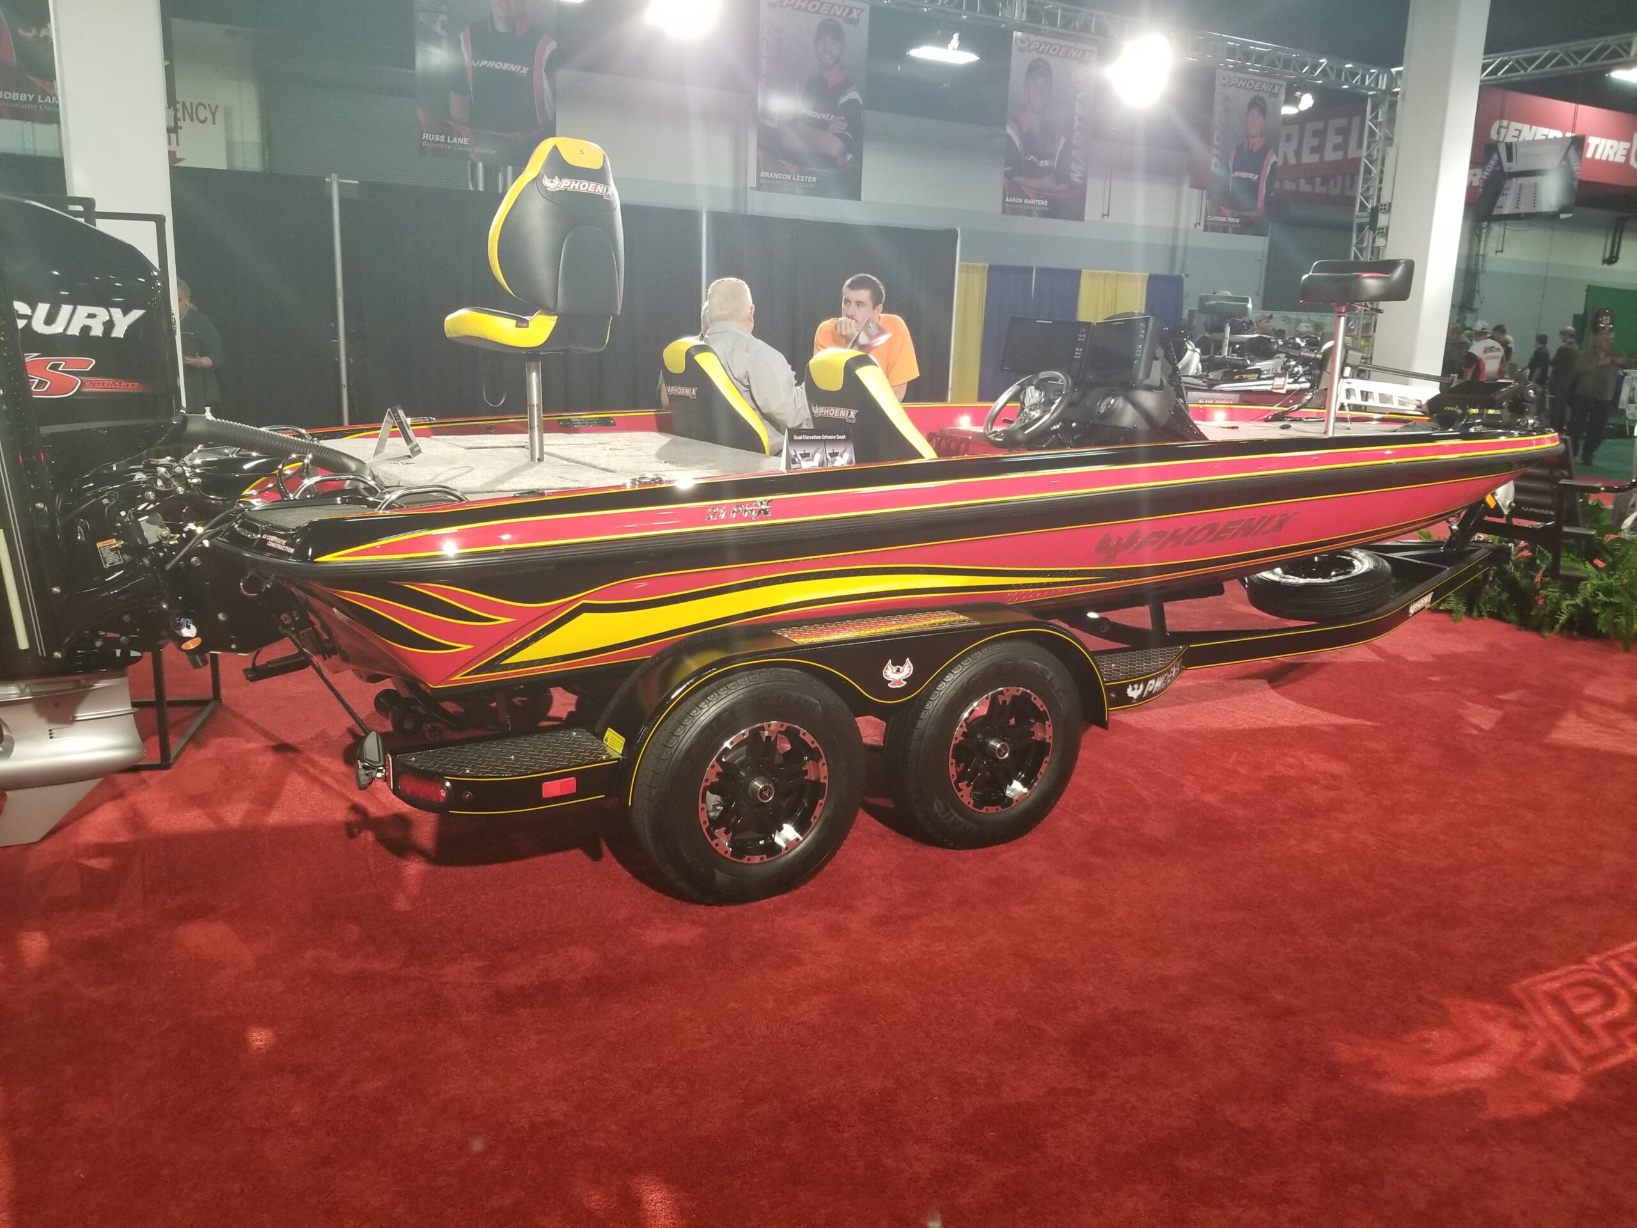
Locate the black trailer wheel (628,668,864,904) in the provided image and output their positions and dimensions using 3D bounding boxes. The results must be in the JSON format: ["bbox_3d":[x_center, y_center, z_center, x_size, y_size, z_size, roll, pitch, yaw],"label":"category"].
[{"bbox_3d":[-0.196,0.486,3.545,0.690,0.690,0.210,-6,14,-30],"label":"black trailer wheel"}]

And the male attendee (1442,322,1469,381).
[{"bbox_3d":[9.554,-3.515,18.697,0.500,1.770,0.330,10,16,35],"label":"male attendee"}]

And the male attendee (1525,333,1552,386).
[{"bbox_3d":[12.605,-4.048,21.691,0.350,1.720,0.500,11,16,36],"label":"male attendee"}]

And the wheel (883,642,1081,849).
[{"bbox_3d":[0.536,0.413,3.967,0.690,0.690,0.210,-6,14,-30],"label":"wheel"}]

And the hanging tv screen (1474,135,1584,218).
[{"bbox_3d":[6.946,-4.250,12.000,0.100,0.750,1.000,-7,15,-34],"label":"hanging tv screen"}]

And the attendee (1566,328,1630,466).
[{"bbox_3d":[10.047,-2.820,15.900,0.560,1.760,0.450,-7,15,-35],"label":"attendee"}]

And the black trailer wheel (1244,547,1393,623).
[{"bbox_3d":[2.554,-0.147,6.280,0.685,0.230,0.685,1,13,0],"label":"black trailer wheel"}]

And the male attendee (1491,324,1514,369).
[{"bbox_3d":[10.635,-3.666,19.395,0.330,1.760,0.500,5,13,15],"label":"male attendee"}]

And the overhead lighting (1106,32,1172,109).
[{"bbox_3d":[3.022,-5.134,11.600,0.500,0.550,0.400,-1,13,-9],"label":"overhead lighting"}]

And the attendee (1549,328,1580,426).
[{"bbox_3d":[11.391,-3.537,18.997,0.350,1.770,0.500,9,15,30],"label":"attendee"}]

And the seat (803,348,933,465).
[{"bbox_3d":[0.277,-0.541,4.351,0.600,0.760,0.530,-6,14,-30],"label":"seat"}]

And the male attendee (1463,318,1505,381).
[{"bbox_3d":[8.800,-3.027,16.490,0.580,1.770,0.360,4,13,10],"label":"male attendee"}]

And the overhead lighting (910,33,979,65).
[{"bbox_3d":[2.194,-9.835,21.483,1.180,0.280,0.500,-6,14,-30],"label":"overhead lighting"}]

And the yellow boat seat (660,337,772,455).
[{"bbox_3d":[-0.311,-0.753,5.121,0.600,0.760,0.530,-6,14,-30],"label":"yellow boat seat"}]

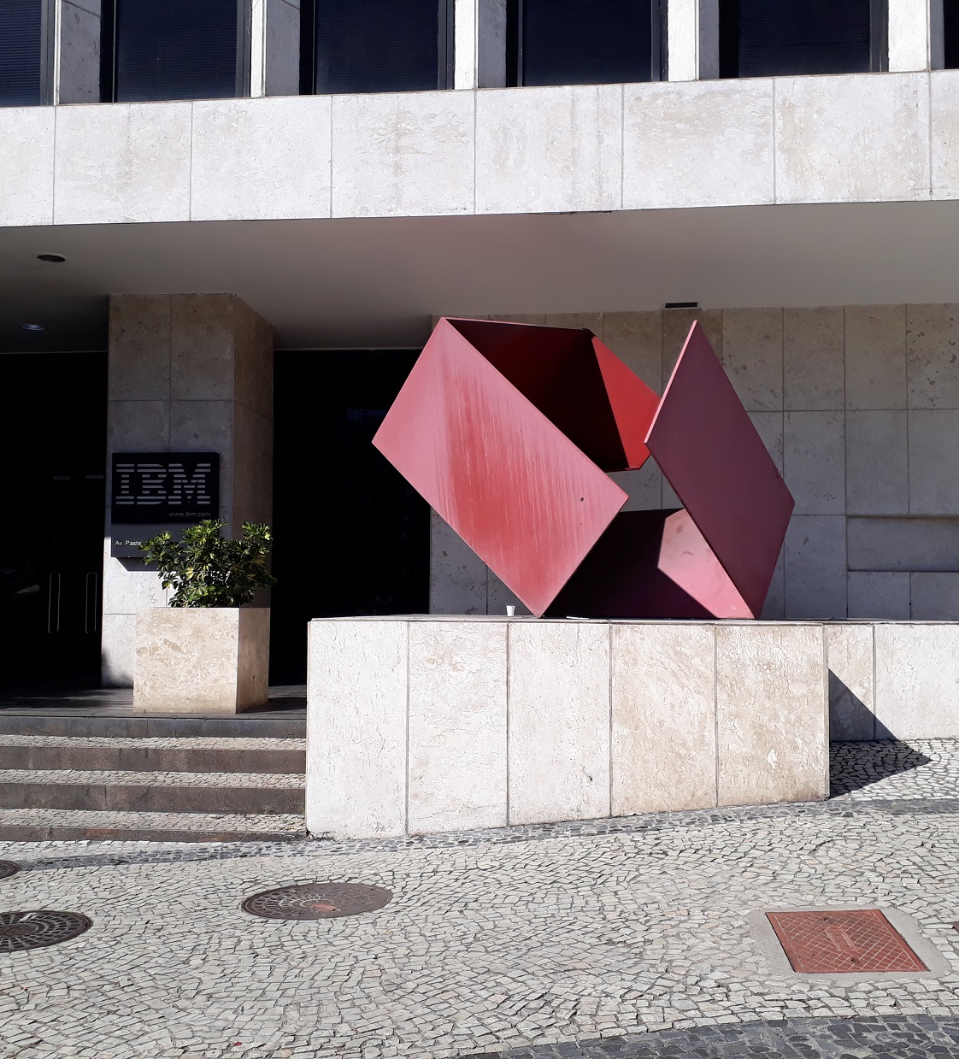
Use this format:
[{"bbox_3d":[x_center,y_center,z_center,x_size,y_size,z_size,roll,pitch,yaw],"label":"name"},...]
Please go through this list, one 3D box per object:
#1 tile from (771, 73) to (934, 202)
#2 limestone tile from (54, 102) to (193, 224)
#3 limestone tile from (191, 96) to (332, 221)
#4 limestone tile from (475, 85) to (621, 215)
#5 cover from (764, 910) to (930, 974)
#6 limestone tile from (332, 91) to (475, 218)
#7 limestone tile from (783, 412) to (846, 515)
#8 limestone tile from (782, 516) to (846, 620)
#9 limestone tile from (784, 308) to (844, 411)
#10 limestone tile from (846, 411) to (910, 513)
[{"bbox_3d":[2.421,-2.539,7.165,0.984,0.841,0.030,0,-2,6],"label":"tile"},{"bbox_3d":[-2.562,-2.627,7.924,1.020,0.871,0.041,0,-3,5],"label":"limestone tile"},{"bbox_3d":[-1.546,-2.628,7.826,1.020,0.871,0.041,0,-3,5],"label":"limestone tile"},{"bbox_3d":[0.476,-2.615,7.593,1.008,0.869,0.030,0,-3,5],"label":"limestone tile"},{"bbox_3d":[1.232,1.410,3.749,0.409,0.030,0.647,-3,-4,7],"label":"cover"},{"bbox_3d":[-0.531,-2.628,7.729,1.020,0.871,0.041,0,-3,5],"label":"limestone tile"},{"bbox_3d":[3.035,-0.601,9.977,0.541,0.948,0.030,0,-3,5],"label":"limestone tile"},{"bbox_3d":[3.051,0.349,10.008,0.540,0.961,0.030,0,-2,6],"label":"limestone tile"},{"bbox_3d":[3.466,-1.769,11.426,0.618,1.093,0.040,0,-3,6],"label":"limestone tile"},{"bbox_3d":[3.651,-0.609,10.118,0.557,0.966,0.041,0,-3,5],"label":"limestone tile"}]

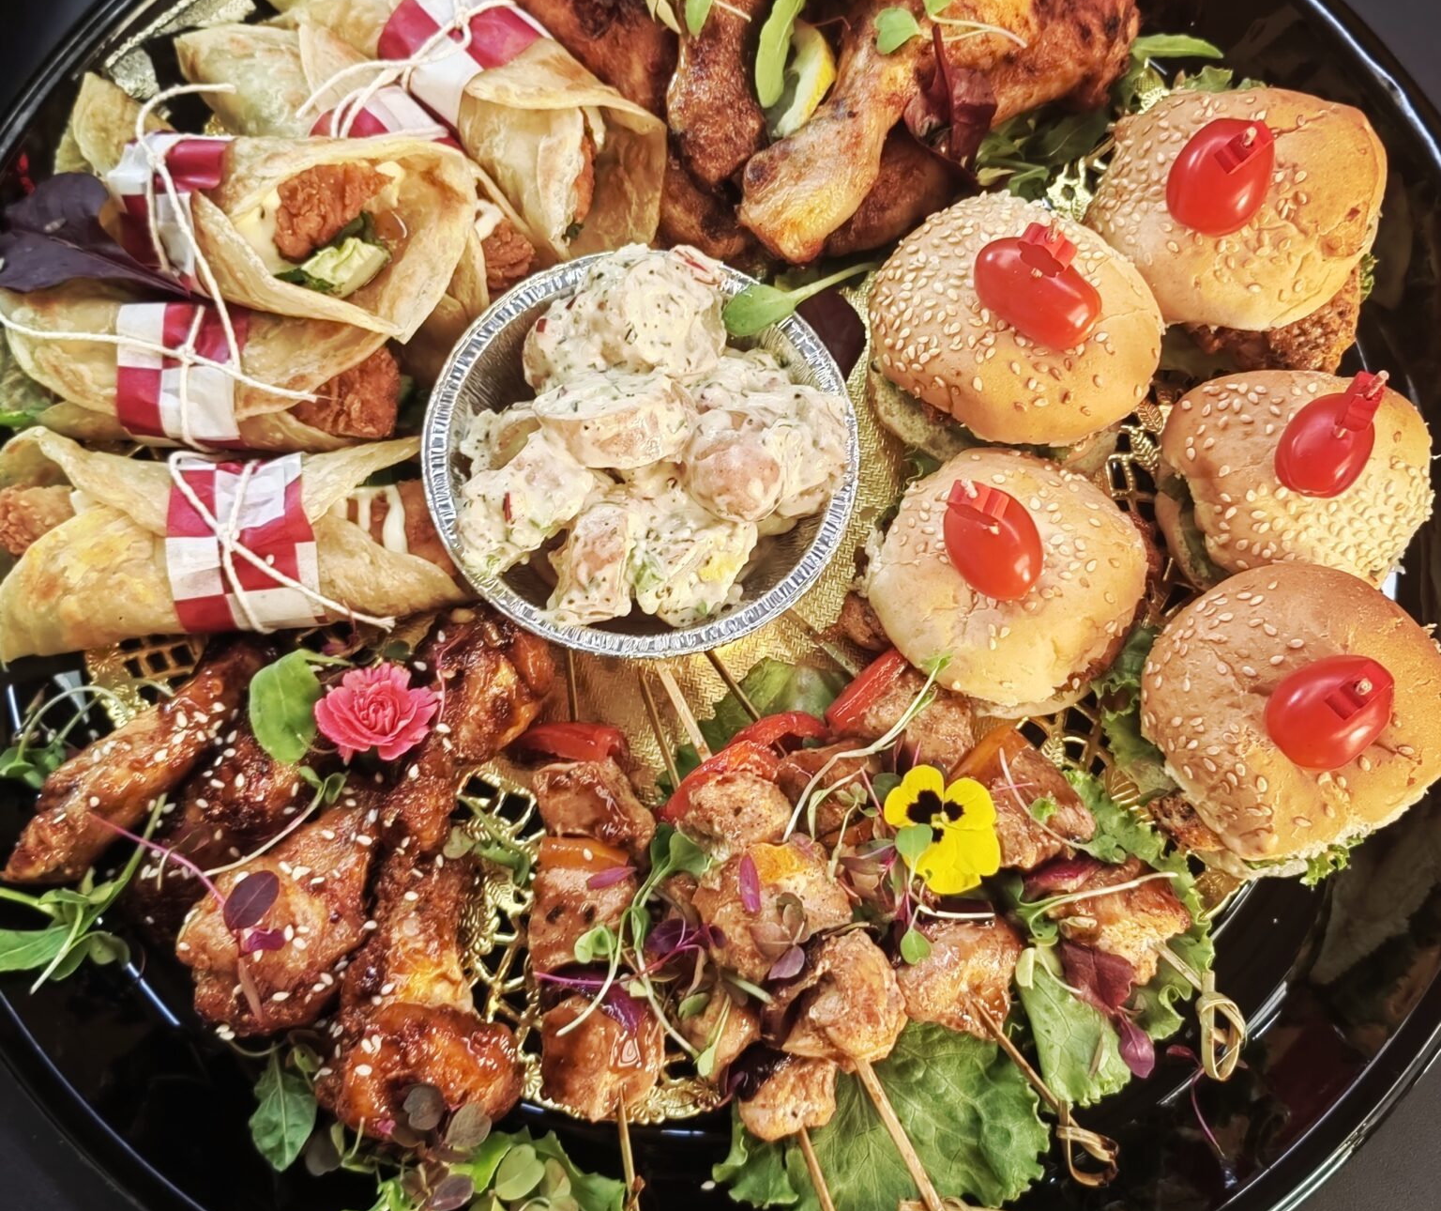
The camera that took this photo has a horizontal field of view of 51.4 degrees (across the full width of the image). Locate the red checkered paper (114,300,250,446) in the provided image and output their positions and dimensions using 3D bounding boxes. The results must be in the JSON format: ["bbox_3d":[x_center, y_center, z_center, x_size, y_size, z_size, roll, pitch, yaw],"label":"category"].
[{"bbox_3d":[-0.132,-0.056,0.368,0.031,0.026,0.034,-5,76,-2],"label":"red checkered paper"}]

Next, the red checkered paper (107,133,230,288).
[{"bbox_3d":[-0.150,-0.108,0.408,0.029,0.034,0.038,7,76,3],"label":"red checkered paper"}]

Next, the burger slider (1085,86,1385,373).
[{"bbox_3d":[0.143,-0.105,0.415,0.074,0.053,0.074,0,77,-1],"label":"burger slider"}]

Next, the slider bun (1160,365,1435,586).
[{"bbox_3d":[0.137,-0.028,0.358,0.063,0.052,0.061,6,75,0],"label":"slider bun"}]

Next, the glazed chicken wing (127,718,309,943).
[{"bbox_3d":[-0.116,0.052,0.345,0.037,0.027,0.062,29,77,6],"label":"glazed chicken wing"}]

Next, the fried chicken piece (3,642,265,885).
[{"bbox_3d":[-0.152,0.041,0.389,0.079,0.028,0.030,-41,81,-10],"label":"fried chicken piece"}]

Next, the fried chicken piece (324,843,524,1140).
[{"bbox_3d":[-0.074,0.095,0.371,0.043,0.036,0.071,15,77,2],"label":"fried chicken piece"}]

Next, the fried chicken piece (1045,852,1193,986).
[{"bbox_3d":[0.101,0.079,0.380,0.035,0.025,0.032,30,78,5],"label":"fried chicken piece"}]

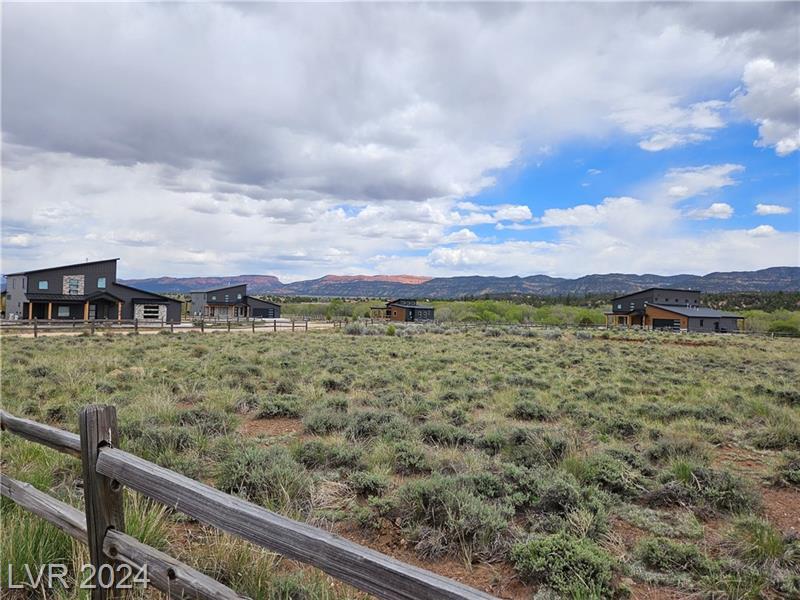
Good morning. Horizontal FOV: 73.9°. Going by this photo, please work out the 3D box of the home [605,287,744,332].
[{"bbox_3d":[50.630,1.918,99.332,16.800,7.600,16.400,2,-2,-30],"label":"home"}]

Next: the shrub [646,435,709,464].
[{"bbox_3d":[3.246,1.719,6.214,0.724,0.290,0.616,1,-2,28],"label":"shrub"}]

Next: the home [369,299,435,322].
[{"bbox_3d":[1.229,3.214,171.669,14.500,7.200,13.000,0,-2,44],"label":"home"}]

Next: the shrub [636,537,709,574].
[{"bbox_3d":[1.807,1.659,3.521,0.477,0.181,0.405,1,-2,27],"label":"shrub"}]

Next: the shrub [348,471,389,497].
[{"bbox_3d":[-0.281,1.639,4.807,0.362,0.191,0.307,2,-2,-3],"label":"shrub"}]

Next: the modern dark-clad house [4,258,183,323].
[{"bbox_3d":[-40.103,-1.087,69.905,14.000,7.800,17.600,0,-2,44],"label":"modern dark-clad house"}]

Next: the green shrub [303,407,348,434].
[{"bbox_3d":[-1.011,1.622,7.259,0.628,0.332,0.534,2,-2,-8],"label":"green shrub"}]

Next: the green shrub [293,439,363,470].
[{"bbox_3d":[-0.769,1.615,5.684,0.748,0.266,0.636,2,-2,-7],"label":"green shrub"}]

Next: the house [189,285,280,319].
[{"bbox_3d":[-40.372,0.360,129.311,17.200,7.700,13.500,3,-2,-40],"label":"house"}]

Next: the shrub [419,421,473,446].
[{"bbox_3d":[0.586,1.677,6.792,0.690,0.273,0.586,1,-2,5],"label":"shrub"}]

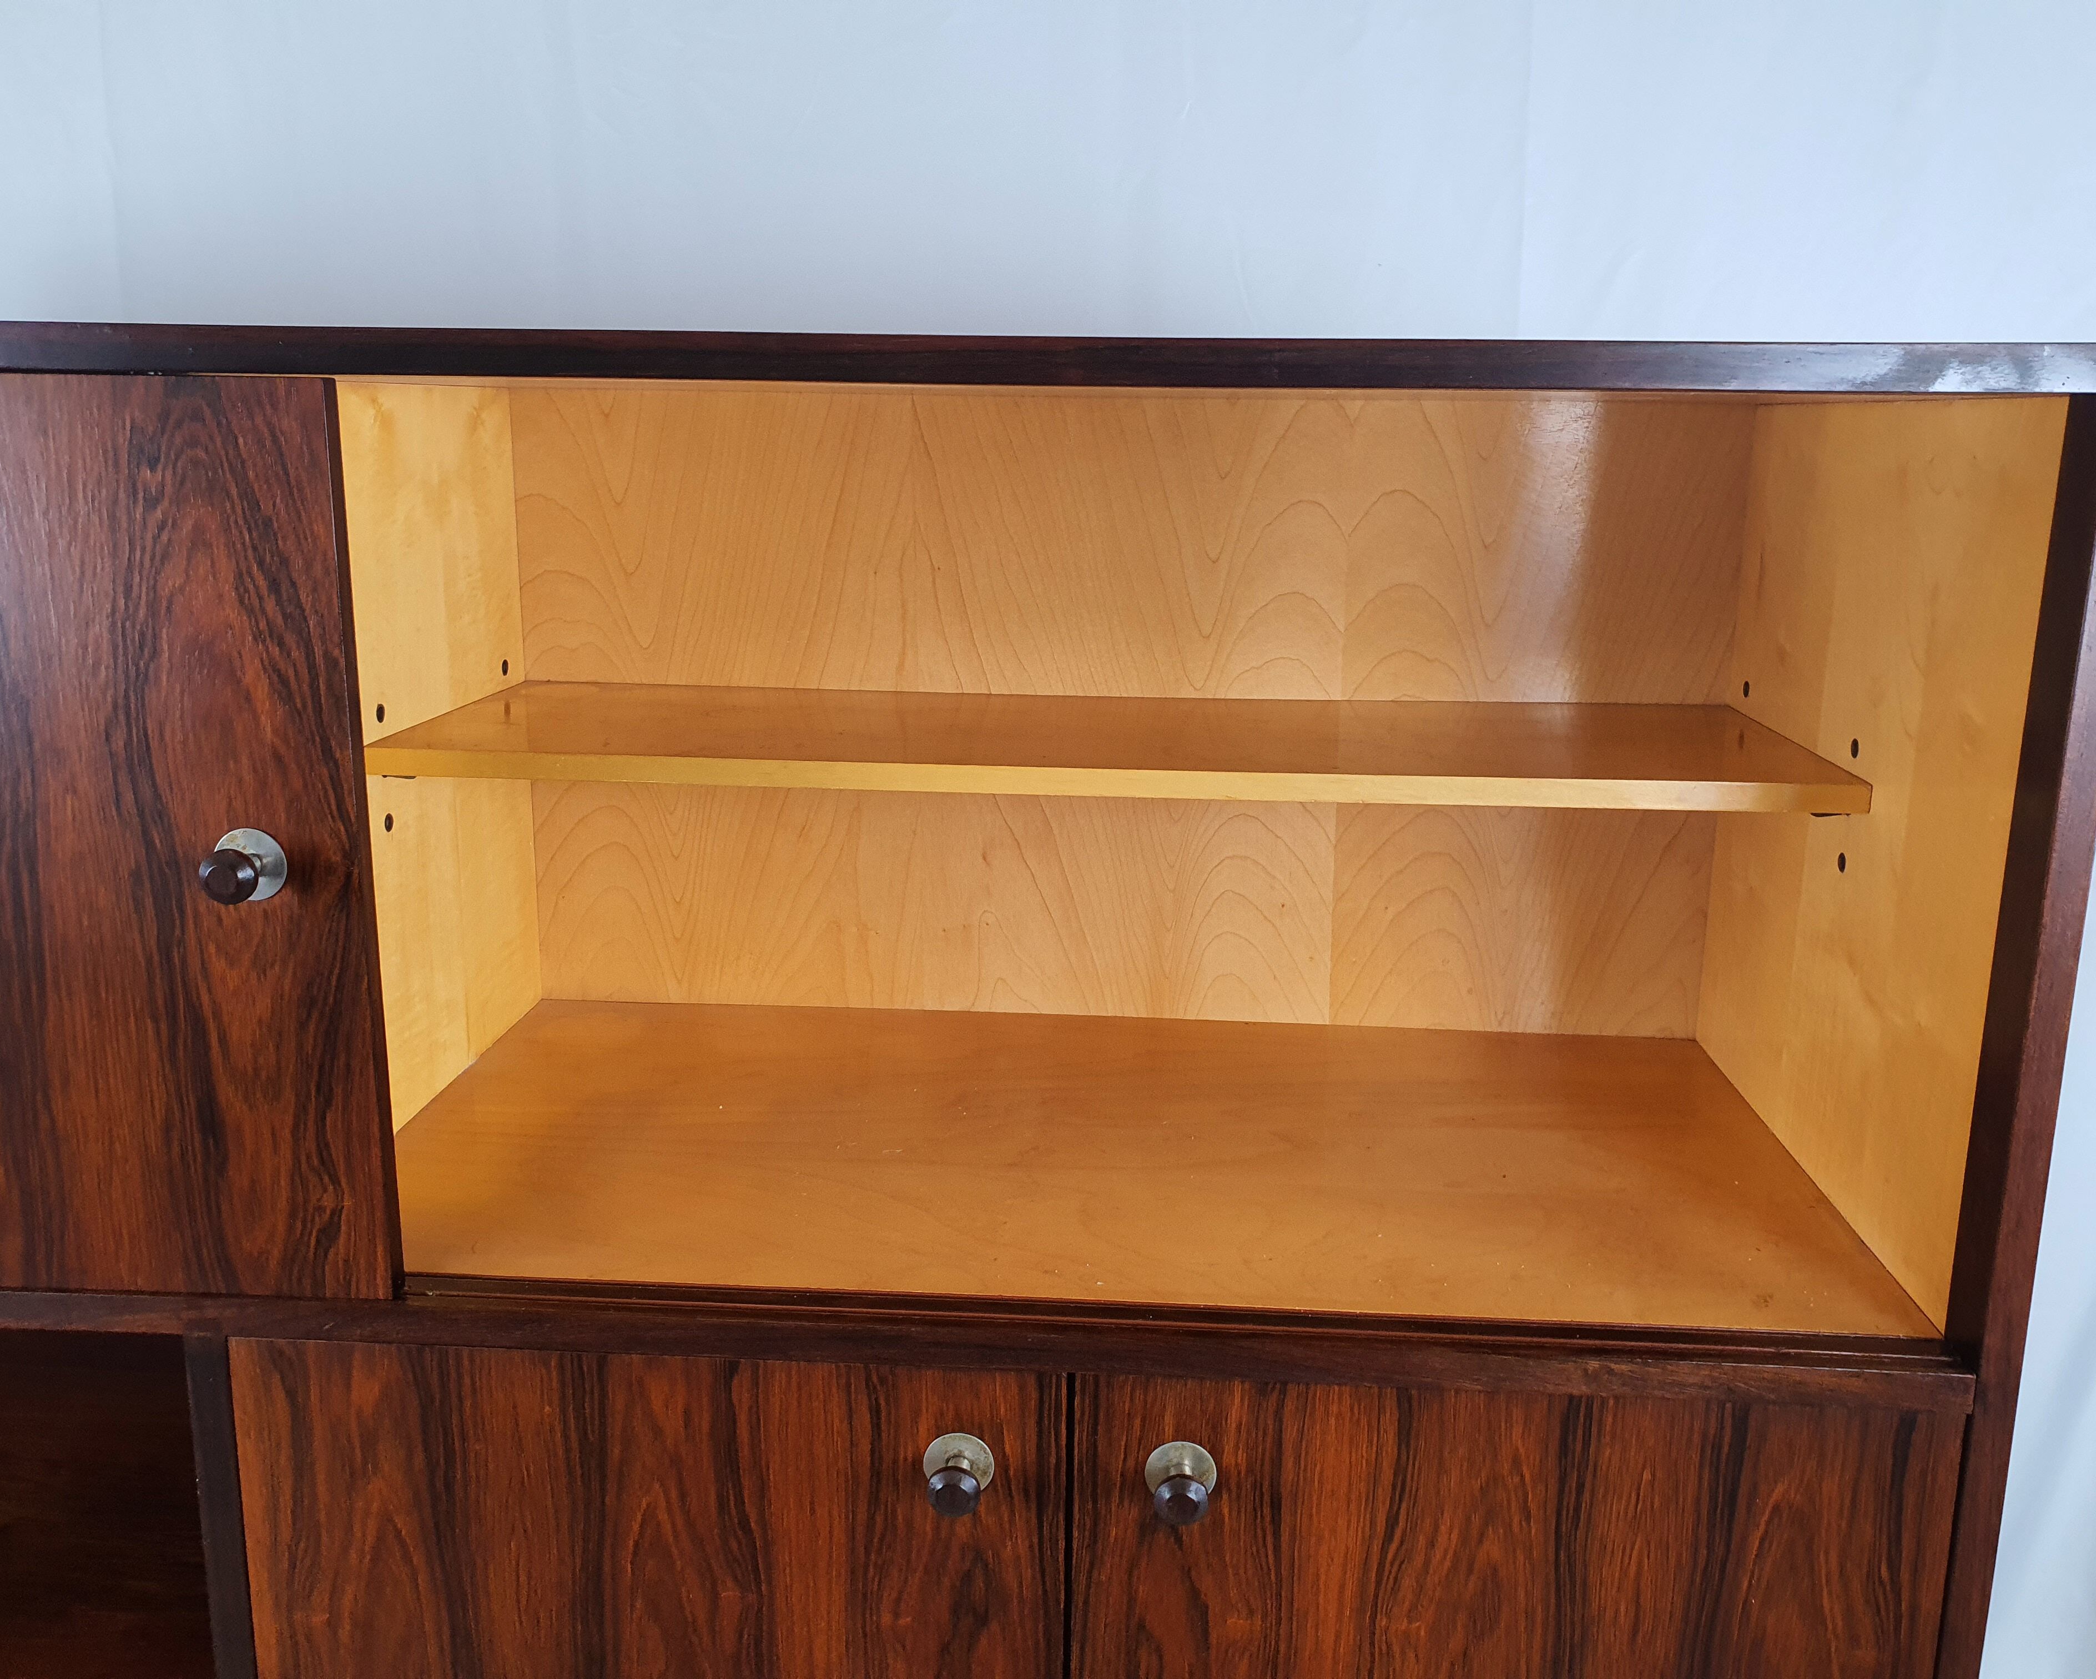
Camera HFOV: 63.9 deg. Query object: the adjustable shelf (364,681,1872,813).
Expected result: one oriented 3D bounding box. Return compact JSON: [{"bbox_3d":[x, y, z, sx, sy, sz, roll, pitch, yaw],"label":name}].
[{"bbox_3d":[0.033,-0.062,1.043,0.828,0.017,0.248,2,14,4],"label":"adjustable shelf"}]

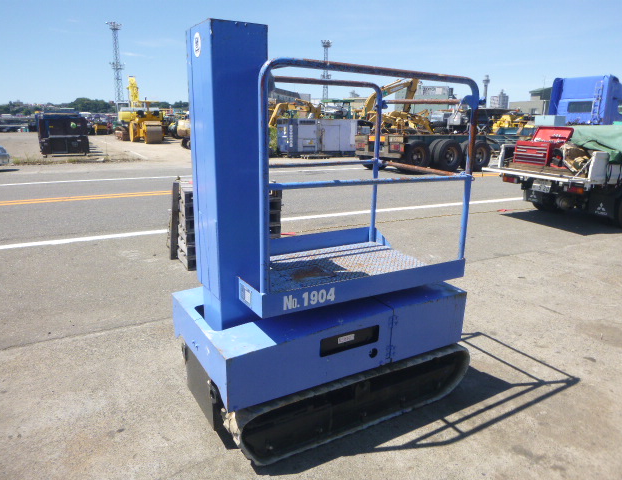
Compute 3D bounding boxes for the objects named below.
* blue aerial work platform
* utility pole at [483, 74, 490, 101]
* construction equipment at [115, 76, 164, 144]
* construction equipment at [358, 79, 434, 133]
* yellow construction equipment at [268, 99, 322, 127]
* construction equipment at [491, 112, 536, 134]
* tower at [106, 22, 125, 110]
[{"bbox_3d":[0.056,-0.077,2.645,1.513,1.989,1.008,-8,16,-29],"label":"blue aerial work platform"},{"bbox_3d":[51.875,-40.538,134.933,1.800,16.000,1.800,0,14,0],"label":"utility pole"},{"bbox_3d":[-11.605,-8.816,31.280,3.000,4.700,4.600,-4,15,-16],"label":"construction equipment"},{"bbox_3d":[5.180,-7.847,28.495,4.900,4.400,2.500,0,14,0],"label":"construction equipment"},{"bbox_3d":[-0.861,-6.427,25.695,3.300,2.950,1.900,0,14,0],"label":"yellow construction equipment"},{"bbox_3d":[9.383,-4.896,21.546,2.000,2.150,1.800,0,14,0],"label":"construction equipment"},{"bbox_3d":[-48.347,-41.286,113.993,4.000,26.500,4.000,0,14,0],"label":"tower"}]

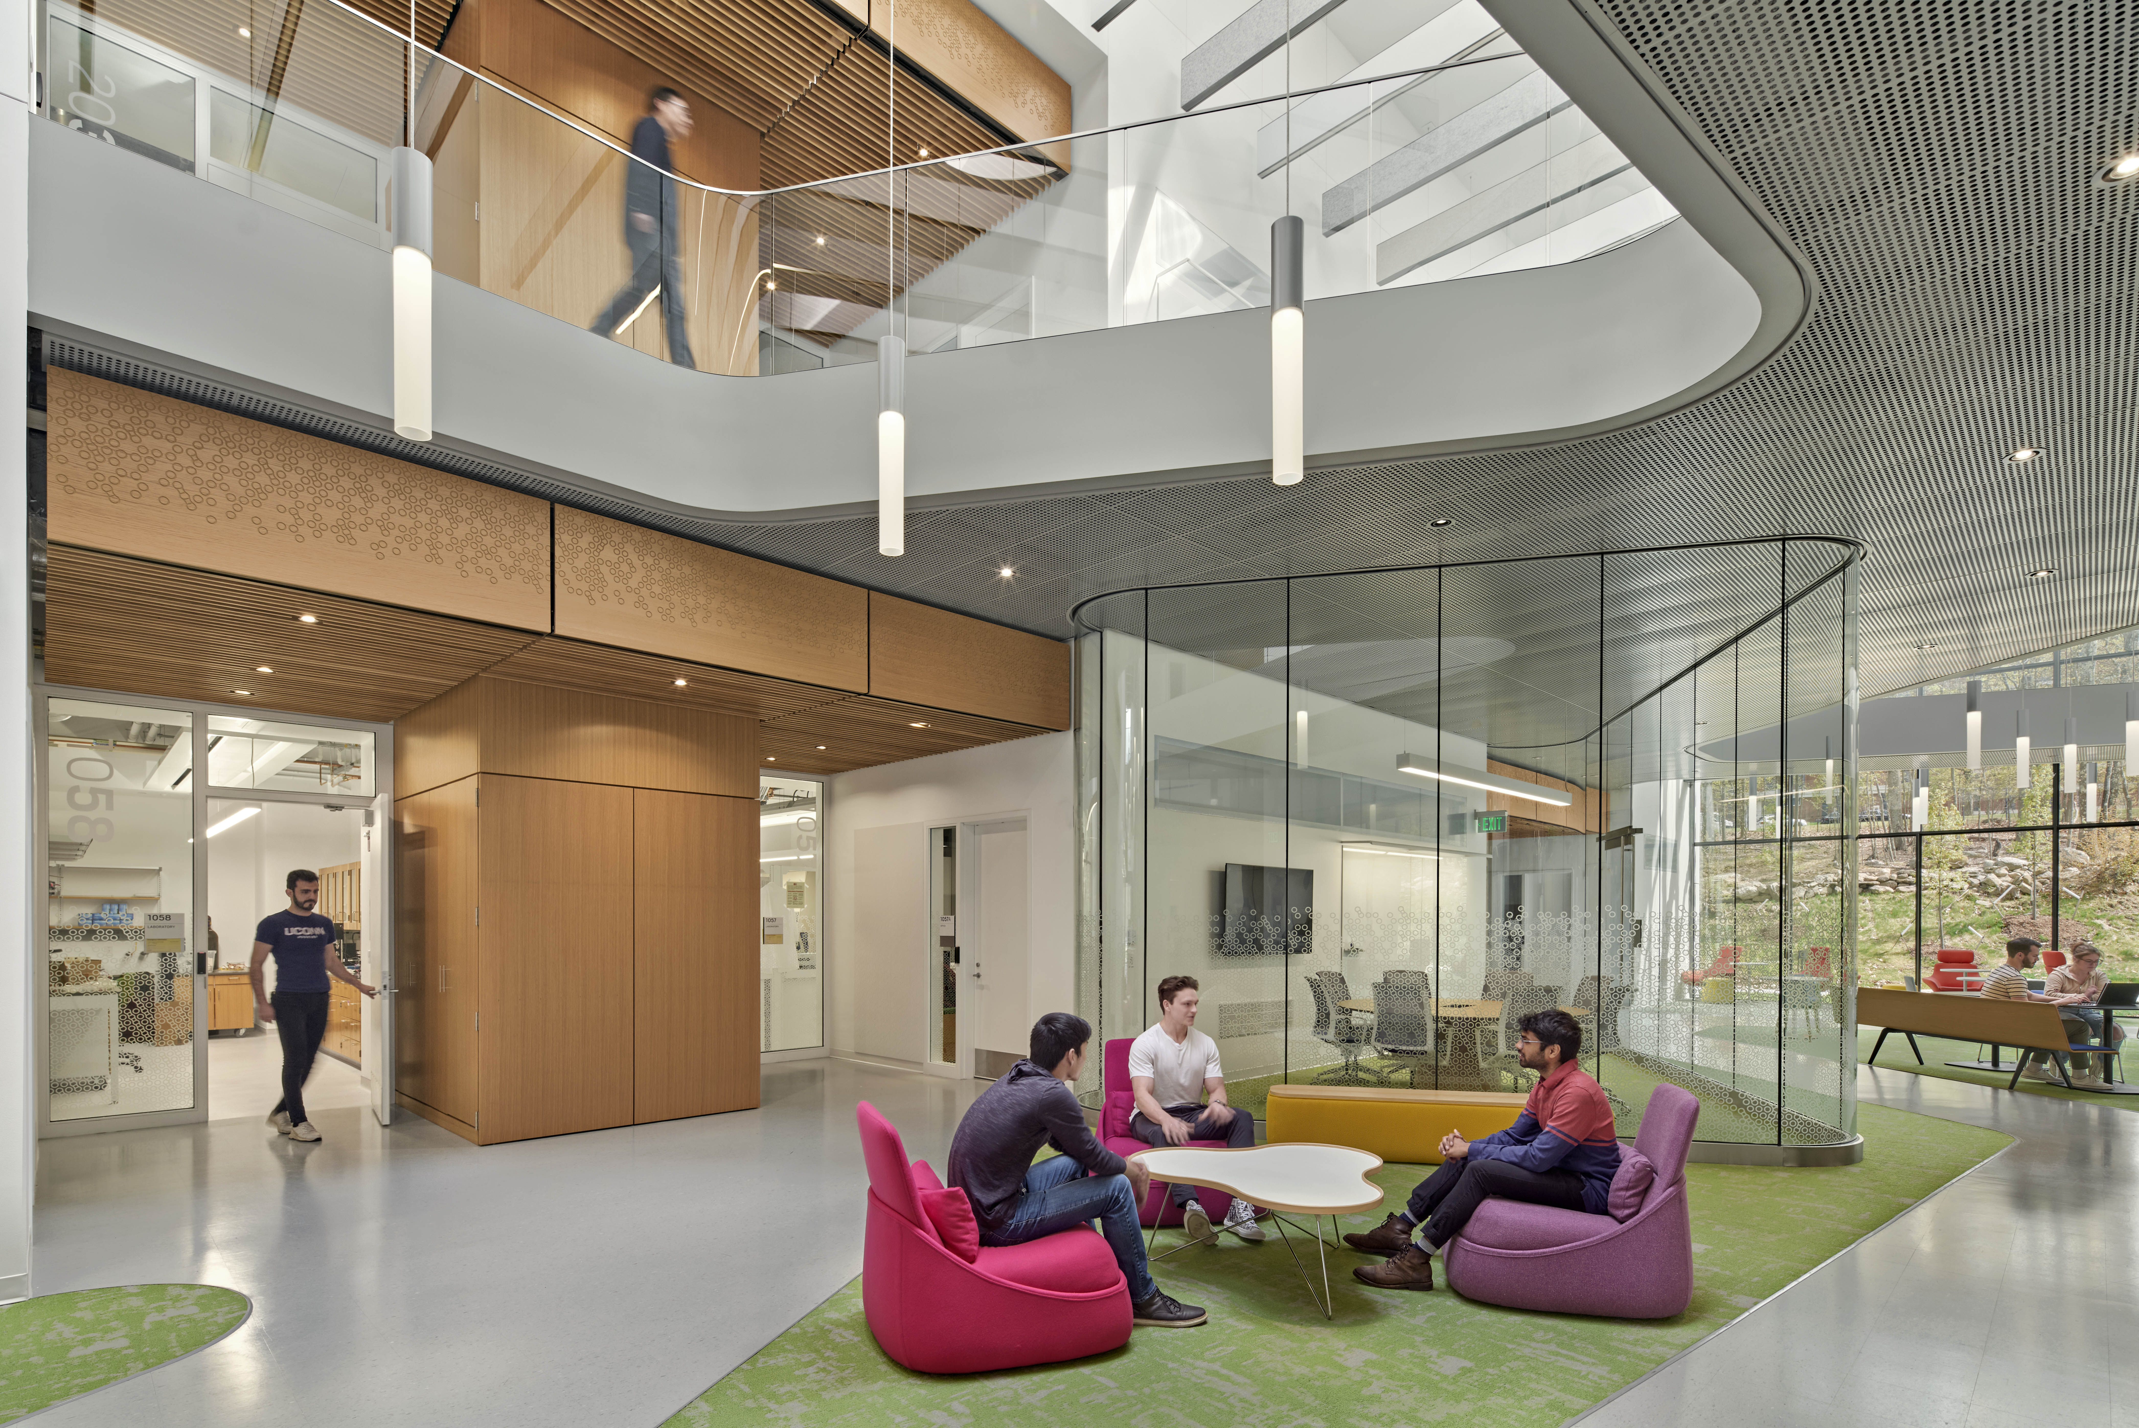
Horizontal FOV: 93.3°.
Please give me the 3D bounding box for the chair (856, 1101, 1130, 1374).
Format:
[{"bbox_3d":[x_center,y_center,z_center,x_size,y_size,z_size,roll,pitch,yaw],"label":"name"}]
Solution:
[{"bbox_3d":[-0.310,1.849,3.770,0.920,0.840,0.750,2,-6,-17],"label":"chair"}]

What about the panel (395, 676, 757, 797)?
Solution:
[{"bbox_3d":[-4.010,0.371,8.150,1.970,0.650,2.400,6,-8,-44],"label":"panel"}]

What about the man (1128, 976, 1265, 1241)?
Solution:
[{"bbox_3d":[0.600,1.891,4.980,0.530,1.180,0.820,3,-6,-23],"label":"man"}]

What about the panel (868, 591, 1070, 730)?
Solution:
[{"bbox_3d":[-0.728,-0.354,7.860,1.971,0.724,0.060,5,-8,-43],"label":"panel"}]

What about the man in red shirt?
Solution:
[{"bbox_3d":[1.680,1.761,4.180,1.020,1.110,0.510,-1,-6,13],"label":"man in red shirt"}]

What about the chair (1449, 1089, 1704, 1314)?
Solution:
[{"bbox_3d":[1.940,1.886,4.060,0.850,0.810,0.730,-1,-6,13],"label":"chair"}]

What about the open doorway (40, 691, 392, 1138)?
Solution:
[{"bbox_3d":[-6.119,1.459,7.390,2.002,3.036,0.220,6,-8,-44],"label":"open doorway"}]

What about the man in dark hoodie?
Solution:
[{"bbox_3d":[0.010,1.707,3.860,0.930,1.170,0.550,2,-6,-20],"label":"man in dark hoodie"}]

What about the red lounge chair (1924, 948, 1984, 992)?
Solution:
[{"bbox_3d":[13.970,4.220,15.900,0.800,1.020,0.800,-5,-8,41],"label":"red lounge chair"}]

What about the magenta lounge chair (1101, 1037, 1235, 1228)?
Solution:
[{"bbox_3d":[0.520,2.159,5.350,0.750,0.840,0.900,2,-6,-16],"label":"magenta lounge chair"}]

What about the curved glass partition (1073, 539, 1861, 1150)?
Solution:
[{"bbox_3d":[3.130,1.373,9.250,5.200,3.850,6.000,-1,-6,14],"label":"curved glass partition"}]

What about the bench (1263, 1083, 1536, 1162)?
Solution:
[{"bbox_3d":[2.260,2.564,6.320,1.950,0.410,0.430,-1,-6,13],"label":"bench"}]

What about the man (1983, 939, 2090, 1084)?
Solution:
[{"bbox_3d":[8.500,2.625,8.850,0.820,1.270,0.520,1,-6,-7],"label":"man"}]

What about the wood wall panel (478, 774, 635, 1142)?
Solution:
[{"bbox_3d":[-3.495,1.672,6.936,0.985,2.424,0.050,5,-8,-43],"label":"wood wall panel"}]

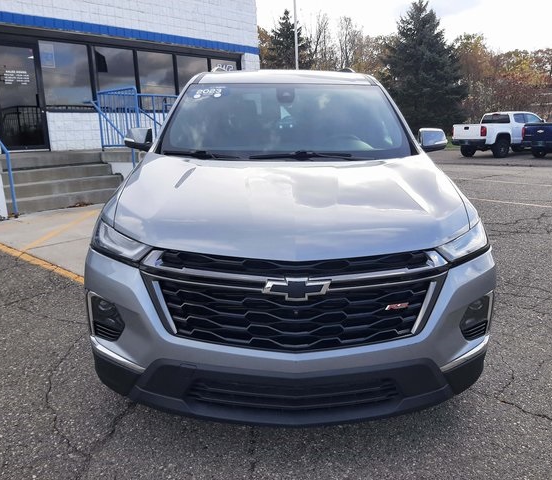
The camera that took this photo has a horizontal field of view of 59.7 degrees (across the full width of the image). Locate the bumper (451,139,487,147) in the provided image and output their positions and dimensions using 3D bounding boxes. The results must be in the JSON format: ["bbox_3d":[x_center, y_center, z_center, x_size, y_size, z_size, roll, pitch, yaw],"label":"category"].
[{"bbox_3d":[7.935,-4.066,19.803,0.320,0.300,1.850,-8,15,-28],"label":"bumper"}]

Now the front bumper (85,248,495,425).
[{"bbox_3d":[0.070,0.380,2.086,1.960,0.720,0.580,0,16,0],"label":"front bumper"}]

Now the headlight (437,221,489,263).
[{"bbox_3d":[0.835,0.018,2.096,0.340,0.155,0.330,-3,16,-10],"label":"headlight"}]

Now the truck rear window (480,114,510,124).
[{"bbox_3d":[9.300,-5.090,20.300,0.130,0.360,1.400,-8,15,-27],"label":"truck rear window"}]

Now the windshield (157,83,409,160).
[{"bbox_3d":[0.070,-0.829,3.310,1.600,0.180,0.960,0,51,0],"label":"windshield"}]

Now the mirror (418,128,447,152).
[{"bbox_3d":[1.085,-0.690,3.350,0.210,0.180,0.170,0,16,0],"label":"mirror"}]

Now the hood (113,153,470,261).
[{"bbox_3d":[0.070,-0.221,2.423,1.660,0.240,1.380,0,22,0],"label":"hood"}]

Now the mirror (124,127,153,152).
[{"bbox_3d":[-0.940,-0.690,3.350,0.210,0.180,0.170,0,16,0],"label":"mirror"}]

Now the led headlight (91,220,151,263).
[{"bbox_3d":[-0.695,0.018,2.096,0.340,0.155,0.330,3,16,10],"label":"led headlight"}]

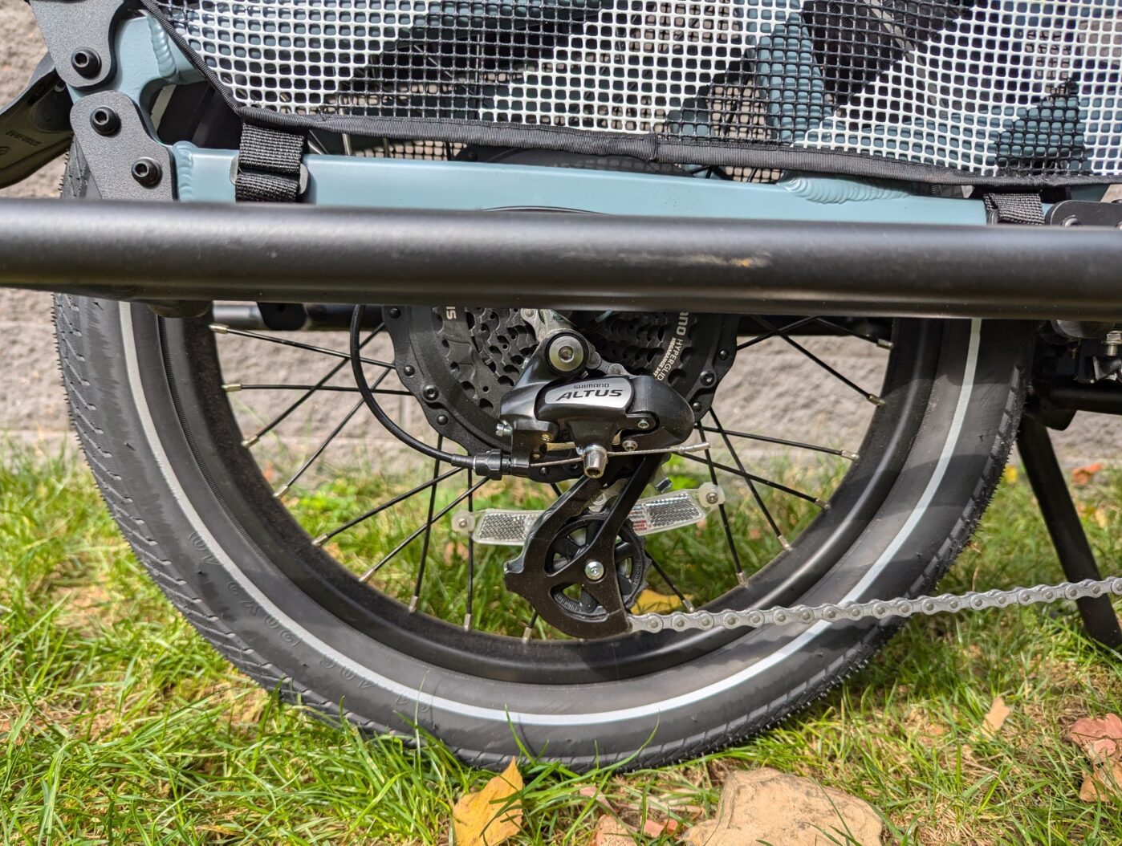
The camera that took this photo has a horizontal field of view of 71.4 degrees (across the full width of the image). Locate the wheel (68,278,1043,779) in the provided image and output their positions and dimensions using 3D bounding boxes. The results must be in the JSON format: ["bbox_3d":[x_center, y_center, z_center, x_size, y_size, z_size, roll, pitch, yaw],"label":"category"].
[{"bbox_3d":[0.004,-0.066,0.431,0.530,0.530,0.070,1,3,-5],"label":"wheel"}]

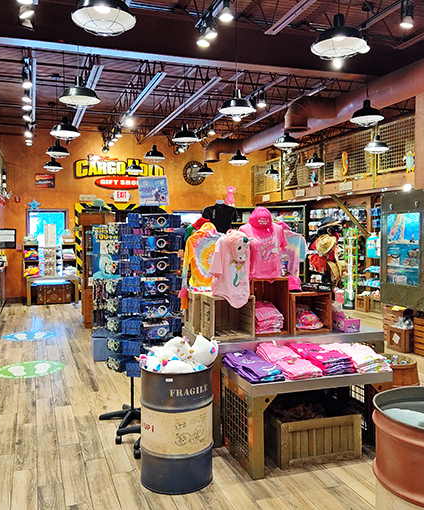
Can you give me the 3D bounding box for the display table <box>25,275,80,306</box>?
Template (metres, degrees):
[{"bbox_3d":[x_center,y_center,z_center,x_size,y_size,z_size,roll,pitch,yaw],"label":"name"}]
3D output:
[{"bbox_3d":[-3.573,0.782,11.900,1.090,0.605,0.600,-1,2,-19],"label":"display table"}]

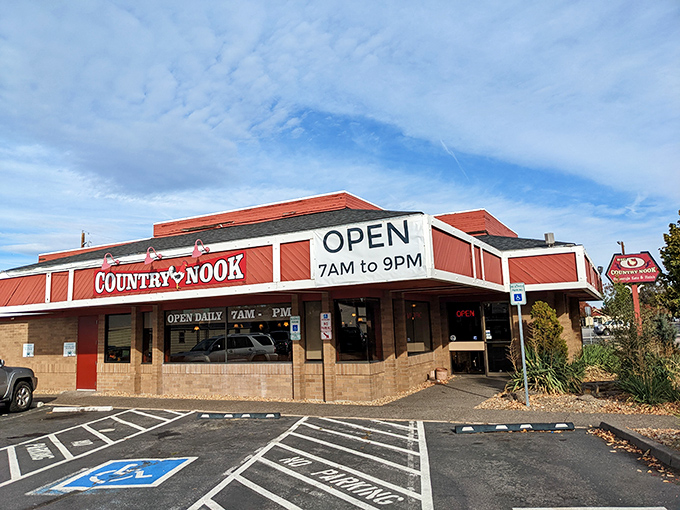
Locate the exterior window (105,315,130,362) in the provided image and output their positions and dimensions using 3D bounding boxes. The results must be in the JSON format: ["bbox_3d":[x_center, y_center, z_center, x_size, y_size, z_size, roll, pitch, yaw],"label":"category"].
[{"bbox_3d":[-6.697,2.545,16.169,1.366,1.484,0.100,-6,-9,28],"label":"exterior window"}]

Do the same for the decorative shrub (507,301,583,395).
[{"bbox_3d":[4.972,2.199,12.954,1.650,2.120,1.550,-6,-9,28],"label":"decorative shrub"}]

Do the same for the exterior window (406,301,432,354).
[{"bbox_3d":[2.203,2.059,15.072,0.100,1.478,2.464,-6,-9,28],"label":"exterior window"}]

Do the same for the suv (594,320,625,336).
[{"bbox_3d":[28.784,7.548,54.500,4.500,1.720,1.840,-1,-8,-12],"label":"suv"}]

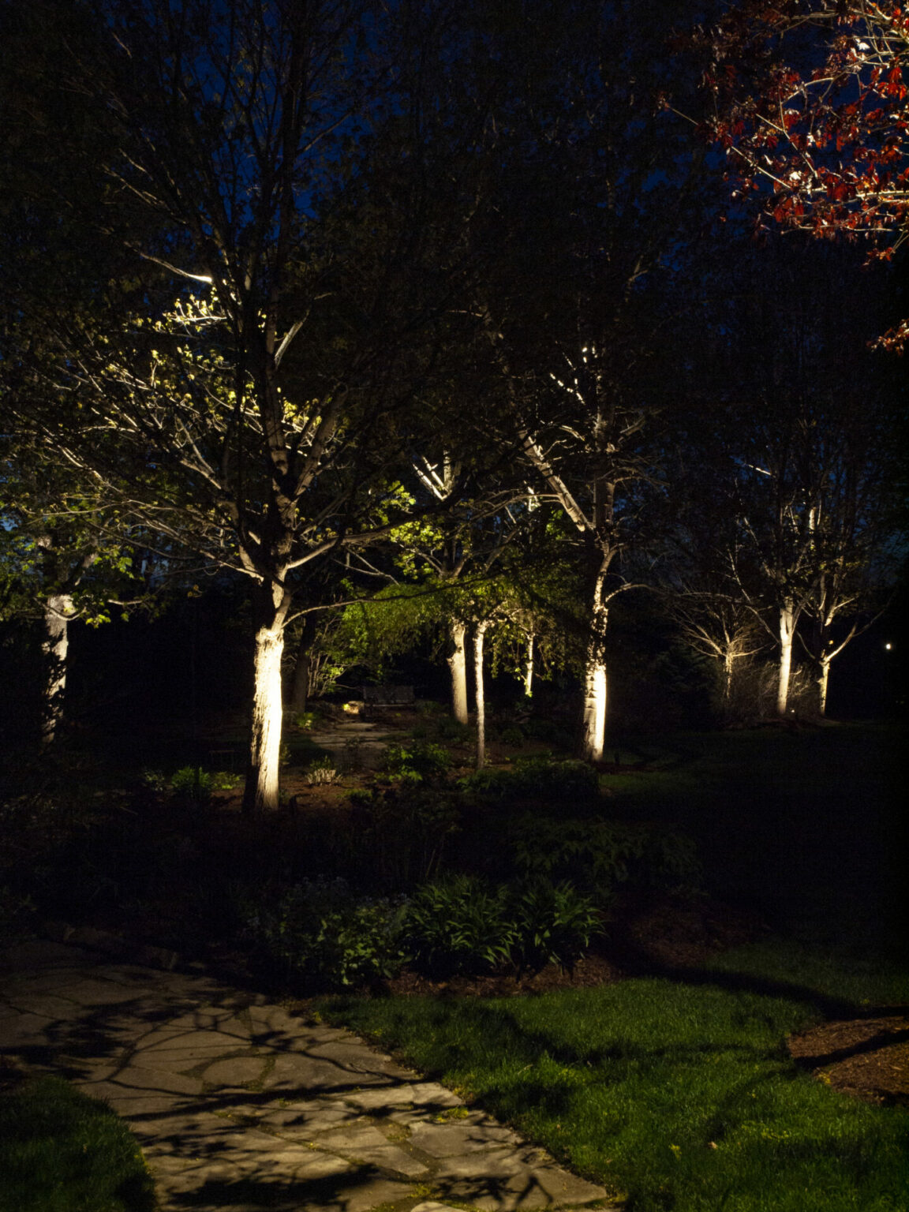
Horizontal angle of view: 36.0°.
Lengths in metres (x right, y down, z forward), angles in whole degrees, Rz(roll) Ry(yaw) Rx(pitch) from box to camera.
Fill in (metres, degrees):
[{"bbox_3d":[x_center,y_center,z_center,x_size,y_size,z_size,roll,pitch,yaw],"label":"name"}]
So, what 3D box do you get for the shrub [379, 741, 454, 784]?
[{"bbox_3d":[-0.446,1.828,16.489,0.836,0.481,0.750,0,-2,0],"label":"shrub"}]

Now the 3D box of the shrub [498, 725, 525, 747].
[{"bbox_3d":[0.886,2.048,22.032,0.447,0.349,0.420,0,-2,0],"label":"shrub"}]

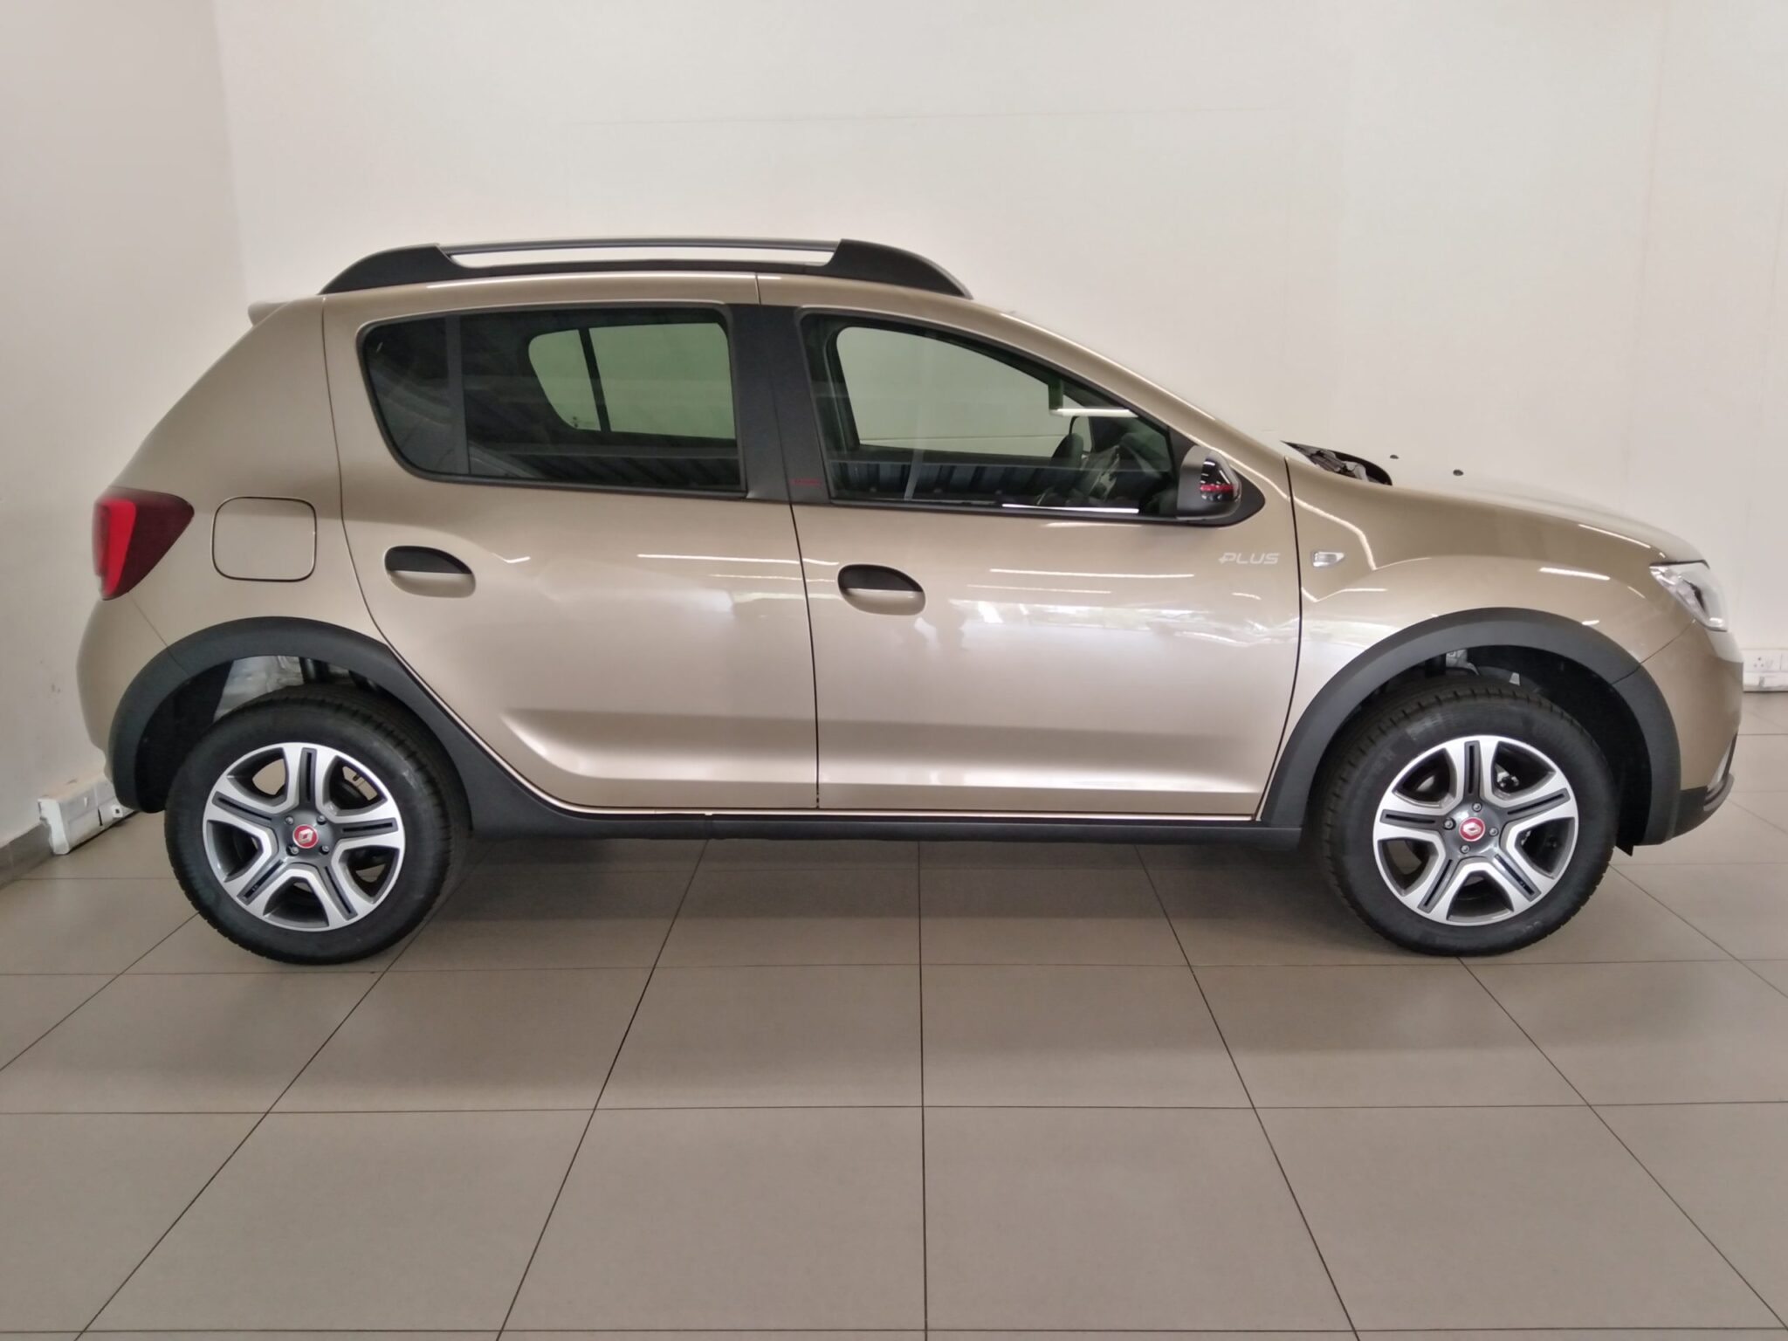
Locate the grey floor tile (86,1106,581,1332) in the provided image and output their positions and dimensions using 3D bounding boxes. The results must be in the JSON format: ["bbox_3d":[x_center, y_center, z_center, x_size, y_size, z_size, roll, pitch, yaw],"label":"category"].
[{"bbox_3d":[-0.856,0.883,2.195,0.600,0.010,0.580,-1,14,1],"label":"grey floor tile"}]

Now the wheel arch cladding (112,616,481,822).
[{"bbox_3d":[-1.295,0.096,2.914,0.799,0.451,0.130,-1,14,1],"label":"wheel arch cladding"}]

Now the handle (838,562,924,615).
[{"bbox_3d":[-0.028,-0.171,2.810,0.181,0.109,0.045,-1,14,1],"label":"handle"}]

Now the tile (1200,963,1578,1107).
[{"bbox_3d":[0.957,0.723,2.700,0.600,0.010,0.575,-1,14,1],"label":"tile"}]

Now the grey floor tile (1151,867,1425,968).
[{"bbox_3d":[0.971,0.593,3.269,0.600,0.010,0.580,-1,14,1],"label":"grey floor tile"}]

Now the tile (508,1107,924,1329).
[{"bbox_3d":[-0.250,0.871,2.172,0.600,0.010,0.575,-1,14,1],"label":"tile"}]

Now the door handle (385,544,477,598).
[{"bbox_3d":[-0.978,-0.210,2.829,0.187,0.110,0.045,-1,14,1],"label":"door handle"}]

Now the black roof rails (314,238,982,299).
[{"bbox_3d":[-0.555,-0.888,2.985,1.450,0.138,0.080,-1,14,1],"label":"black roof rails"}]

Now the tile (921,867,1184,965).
[{"bbox_3d":[0.367,0.599,3.279,0.600,0.010,0.580,-1,14,1],"label":"tile"}]

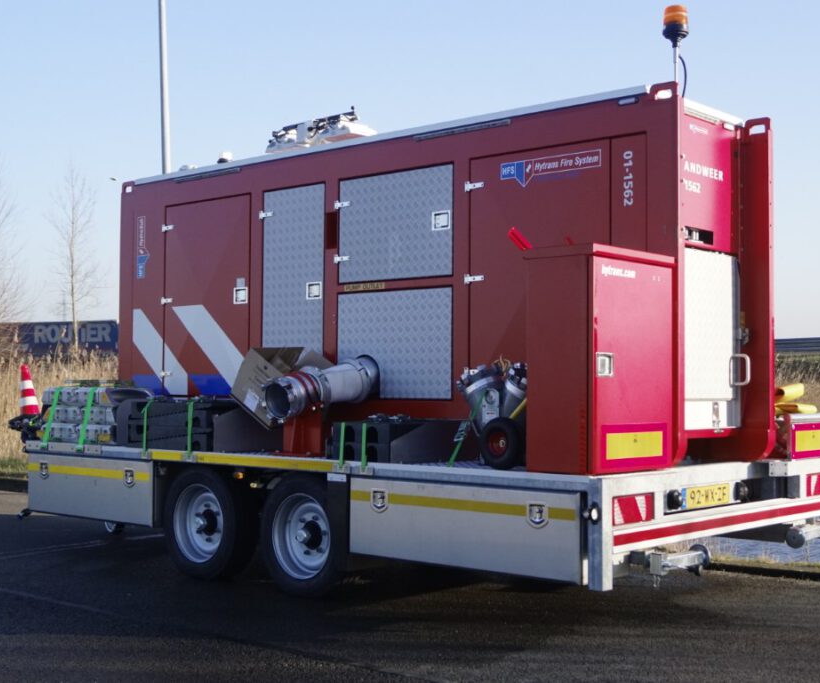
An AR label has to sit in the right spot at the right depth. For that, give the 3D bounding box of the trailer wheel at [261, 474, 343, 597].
[{"bbox_3d":[-0.535,1.060,6.597,0.690,0.690,0.210,-2,-3,41],"label":"trailer wheel"}]

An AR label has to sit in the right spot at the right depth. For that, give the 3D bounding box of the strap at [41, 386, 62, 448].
[{"bbox_3d":[-2.473,0.522,8.264,0.045,0.410,0.140,-2,-3,41],"label":"strap"}]

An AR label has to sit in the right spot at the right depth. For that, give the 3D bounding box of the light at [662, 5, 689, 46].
[{"bbox_3d":[1.342,-1.597,6.040,0.130,0.210,0.130,0,-2,0],"label":"light"}]

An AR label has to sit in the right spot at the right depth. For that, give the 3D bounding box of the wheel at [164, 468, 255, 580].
[{"bbox_3d":[-1.198,1.079,7.180,0.690,0.690,0.210,-2,-3,41],"label":"wheel"}]

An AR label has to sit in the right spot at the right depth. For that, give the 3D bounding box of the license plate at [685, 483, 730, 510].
[{"bbox_3d":[1.493,0.781,6.026,0.012,0.110,0.520,-2,-3,41],"label":"license plate"}]

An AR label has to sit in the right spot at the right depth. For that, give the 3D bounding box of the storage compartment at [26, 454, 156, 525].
[{"bbox_3d":[-1.947,0.972,8.039,1.410,0.420,0.520,-2,-3,41],"label":"storage compartment"}]

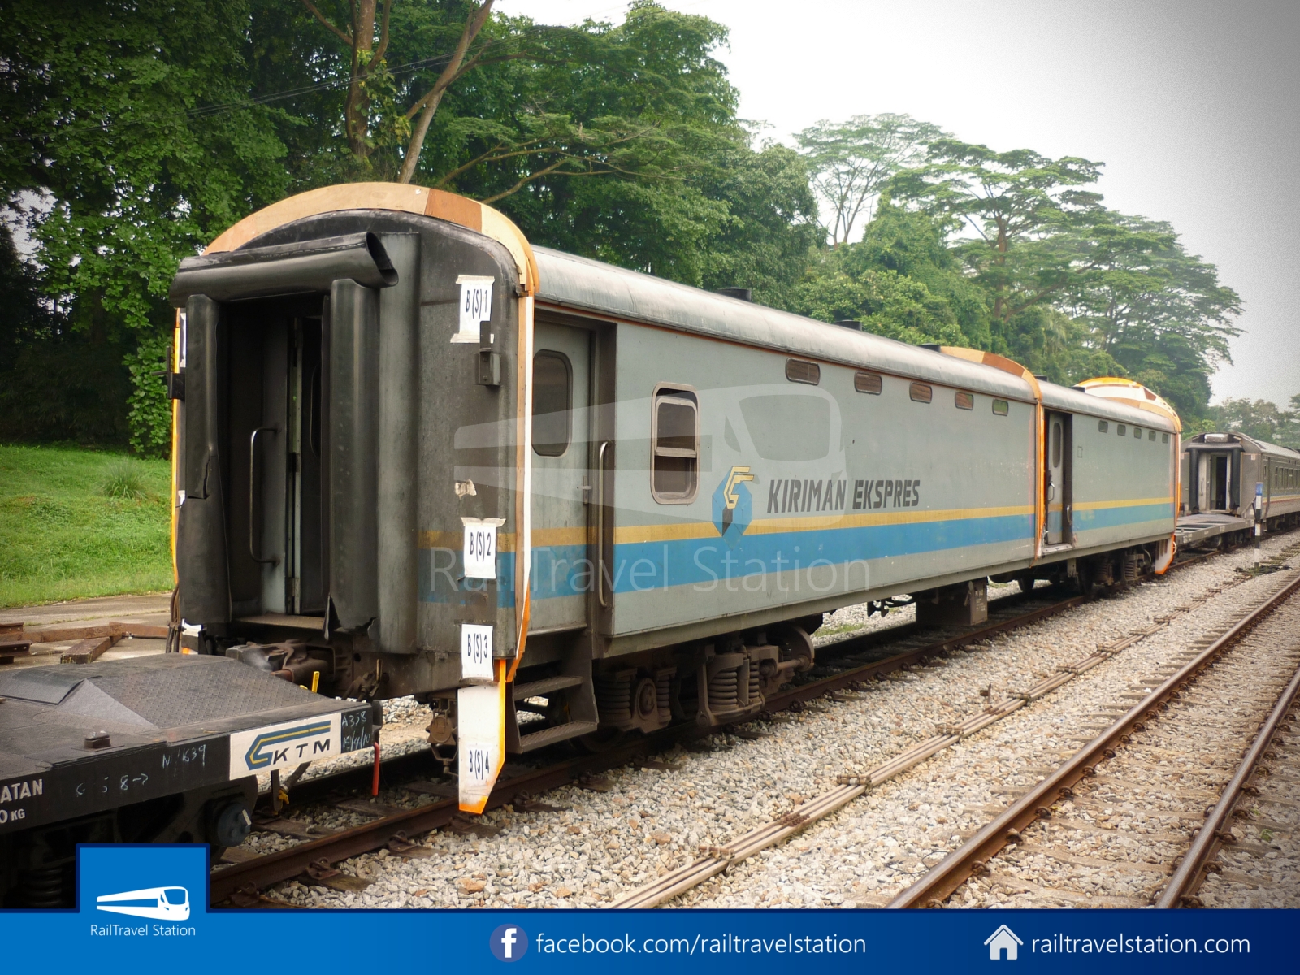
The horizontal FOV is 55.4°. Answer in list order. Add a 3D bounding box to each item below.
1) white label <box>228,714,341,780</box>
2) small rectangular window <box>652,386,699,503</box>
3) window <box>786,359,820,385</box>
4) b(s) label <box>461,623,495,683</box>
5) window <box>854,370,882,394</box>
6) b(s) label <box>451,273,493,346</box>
[{"bbox_3d":[-1.569,1.118,5.382,0.010,0.191,0.621,1,1,32],"label":"white label"},{"bbox_3d":[0.154,-0.288,8.249,0.060,0.792,0.623,1,0,32],"label":"small rectangular window"},{"bbox_3d":[1.181,-0.886,9.584,0.050,0.173,0.640,1,1,32],"label":"window"},{"bbox_3d":[-0.930,0.895,6.691,0.215,0.297,0.010,1,1,32],"label":"b(s) label"},{"bbox_3d":[1.885,-0.899,10.716,0.050,0.181,0.645,1,1,32],"label":"window"},{"bbox_3d":[-0.960,-0.962,6.705,0.295,0.363,0.010,1,1,32],"label":"b(s) label"}]

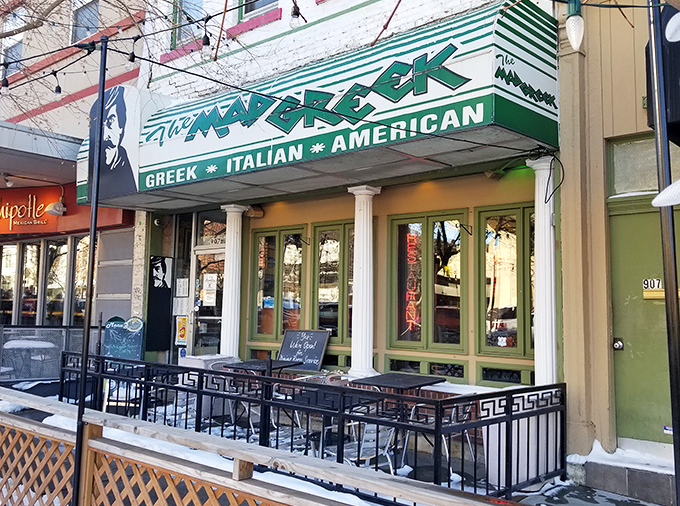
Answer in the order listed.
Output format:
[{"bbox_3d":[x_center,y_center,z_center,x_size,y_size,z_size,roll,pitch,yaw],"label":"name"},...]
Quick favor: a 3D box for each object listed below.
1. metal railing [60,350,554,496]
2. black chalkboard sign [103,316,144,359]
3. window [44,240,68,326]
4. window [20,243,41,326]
[{"bbox_3d":[-0.854,1.698,5.751,6.130,0.870,1.500,-3,-7,34],"label":"metal railing"},{"bbox_3d":[-2.968,1.470,7.050,0.530,1.180,0.400,2,-6,-10],"label":"black chalkboard sign"},{"bbox_3d":[-5.749,0.642,10.326,0.851,1.876,0.100,-3,-7,34],"label":"window"},{"bbox_3d":[-6.630,0.706,10.924,0.856,1.918,0.100,-3,-7,34],"label":"window"}]

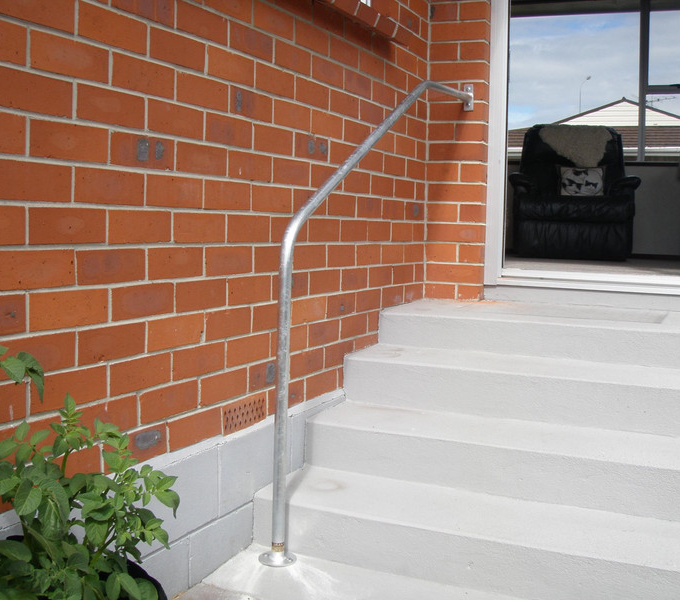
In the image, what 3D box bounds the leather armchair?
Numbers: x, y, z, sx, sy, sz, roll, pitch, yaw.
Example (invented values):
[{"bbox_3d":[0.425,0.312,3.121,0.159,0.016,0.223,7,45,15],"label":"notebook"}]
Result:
[{"bbox_3d":[1.665,-0.800,6.250,0.920,1.000,0.930,3,5,12],"label":"leather armchair"}]

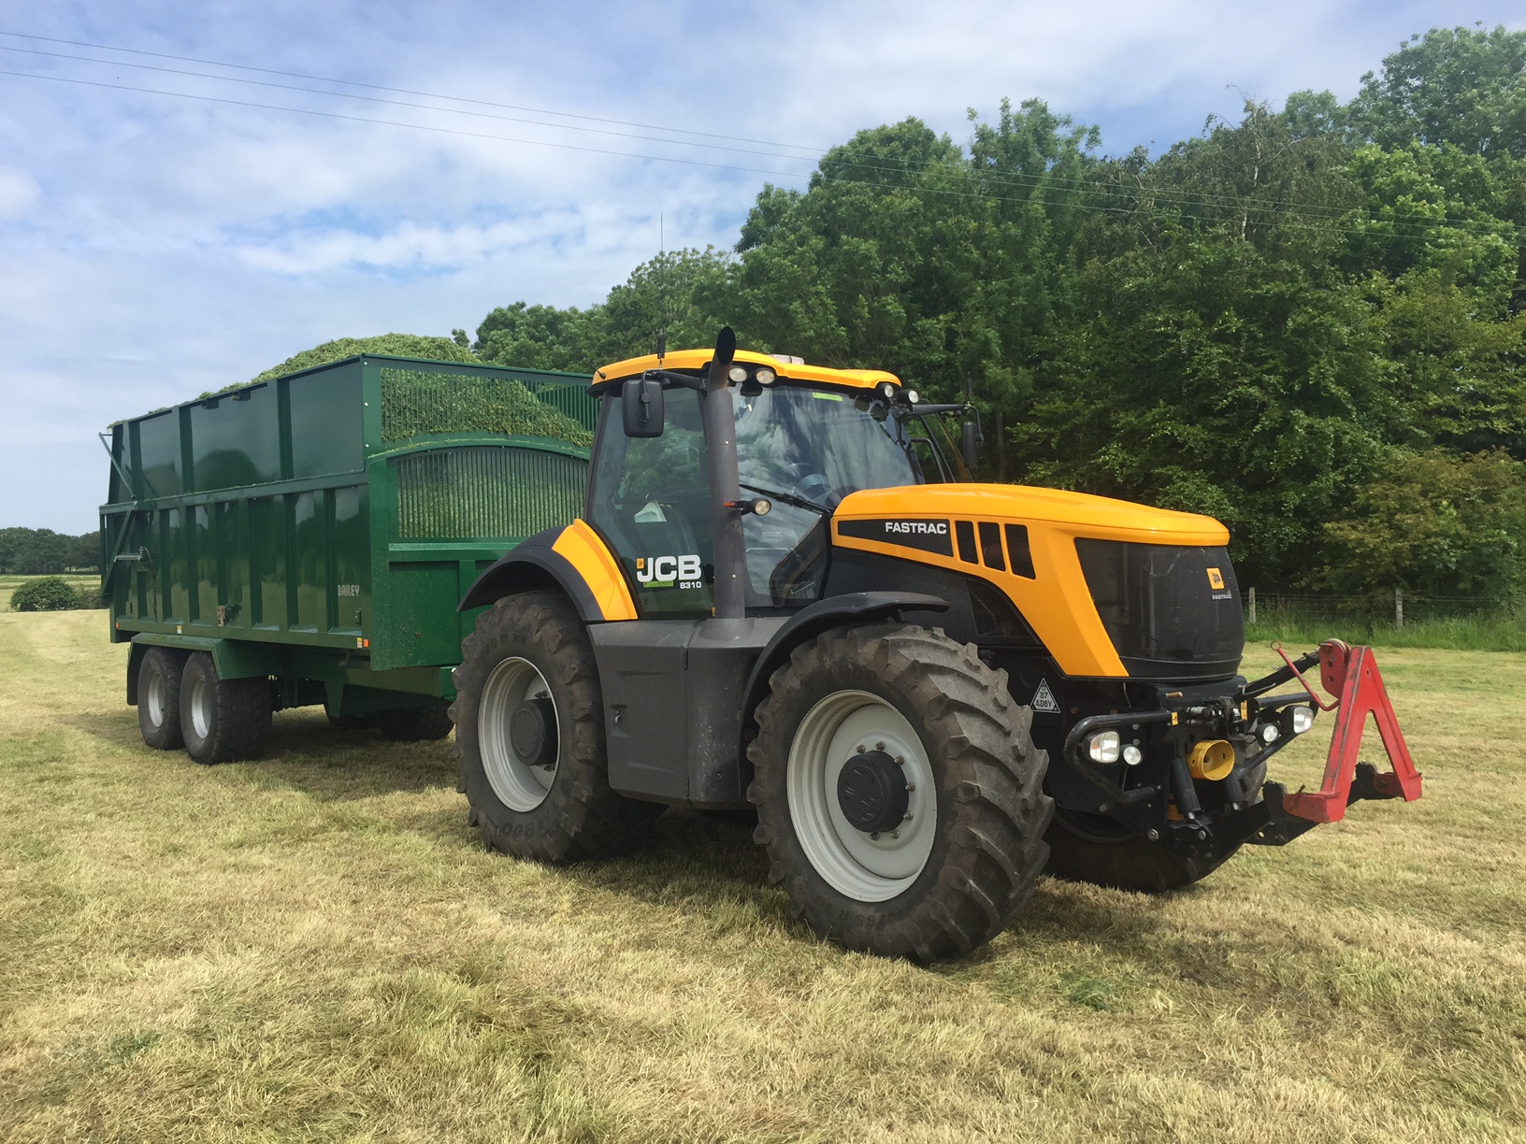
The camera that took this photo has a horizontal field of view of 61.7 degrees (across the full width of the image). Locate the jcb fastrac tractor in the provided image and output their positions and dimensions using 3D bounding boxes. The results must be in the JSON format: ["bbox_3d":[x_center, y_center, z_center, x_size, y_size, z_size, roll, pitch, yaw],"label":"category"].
[{"bbox_3d":[0.727,0.192,7.833,2.800,3.330,5.900,-2,1,-42],"label":"jcb fastrac tractor"}]

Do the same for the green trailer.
[{"bbox_3d":[-4.362,0.082,13.274,2.450,3.660,7.750,-2,1,-43],"label":"green trailer"}]

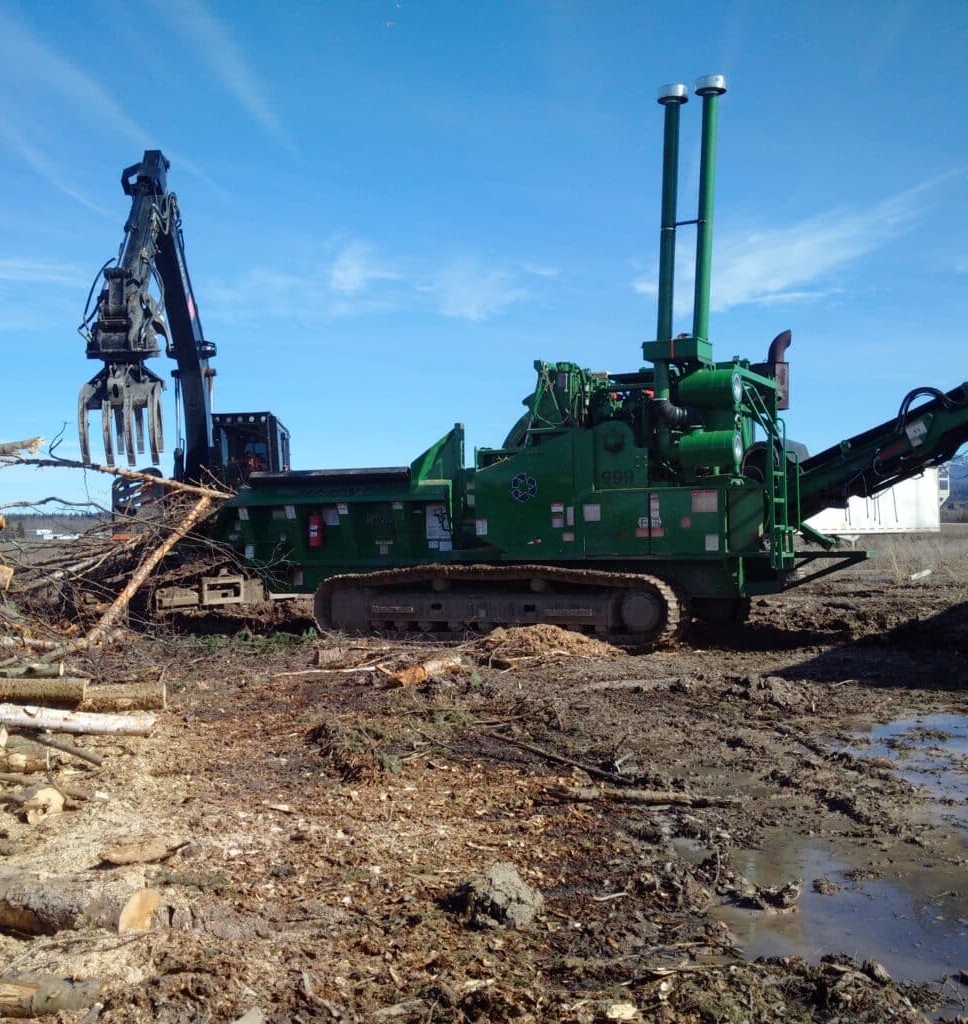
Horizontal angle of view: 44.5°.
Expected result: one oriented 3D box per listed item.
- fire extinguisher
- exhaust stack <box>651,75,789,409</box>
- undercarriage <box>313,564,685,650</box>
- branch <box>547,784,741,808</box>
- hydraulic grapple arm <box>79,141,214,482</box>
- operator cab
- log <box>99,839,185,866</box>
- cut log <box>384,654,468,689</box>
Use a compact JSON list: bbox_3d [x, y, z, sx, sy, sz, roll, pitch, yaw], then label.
[{"bbox_3d":[-2.307,0.252,16.299,0.190,0.520,0.190,-1,-1,23],"label":"fire extinguisher"},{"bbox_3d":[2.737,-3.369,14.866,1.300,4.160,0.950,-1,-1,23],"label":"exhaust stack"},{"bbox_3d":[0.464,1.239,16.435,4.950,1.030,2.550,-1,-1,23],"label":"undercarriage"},{"bbox_3d":[0.884,1.573,6.585,1.080,0.085,0.100,-1,-1,11],"label":"branch"},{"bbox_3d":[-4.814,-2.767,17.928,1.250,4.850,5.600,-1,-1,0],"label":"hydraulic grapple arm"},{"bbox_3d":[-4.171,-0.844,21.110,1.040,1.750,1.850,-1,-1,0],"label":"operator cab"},{"bbox_3d":[-1.611,1.594,5.605,0.400,0.085,0.130,-1,-1,-17],"label":"log"},{"bbox_3d":[-0.545,1.598,11.985,0.190,0.190,1.080,-1,-1,40],"label":"cut log"}]

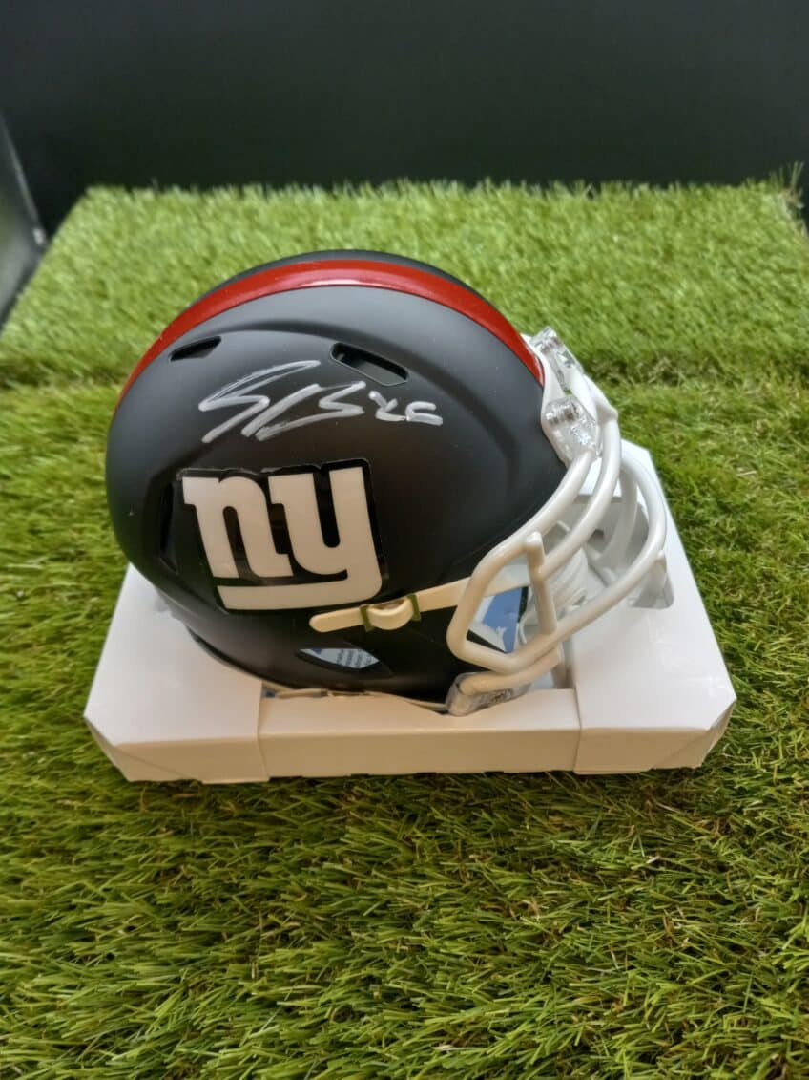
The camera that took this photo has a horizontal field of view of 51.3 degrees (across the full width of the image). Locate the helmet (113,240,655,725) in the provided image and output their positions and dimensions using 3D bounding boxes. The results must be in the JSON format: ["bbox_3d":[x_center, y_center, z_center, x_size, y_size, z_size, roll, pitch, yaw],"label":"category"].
[{"bbox_3d":[-0.001,-0.025,0.250,0.171,0.119,0.116,-1,46,0],"label":"helmet"}]

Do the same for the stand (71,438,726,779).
[{"bbox_3d":[0.001,0.017,0.294,0.190,0.024,0.132,-1,46,0],"label":"stand"}]

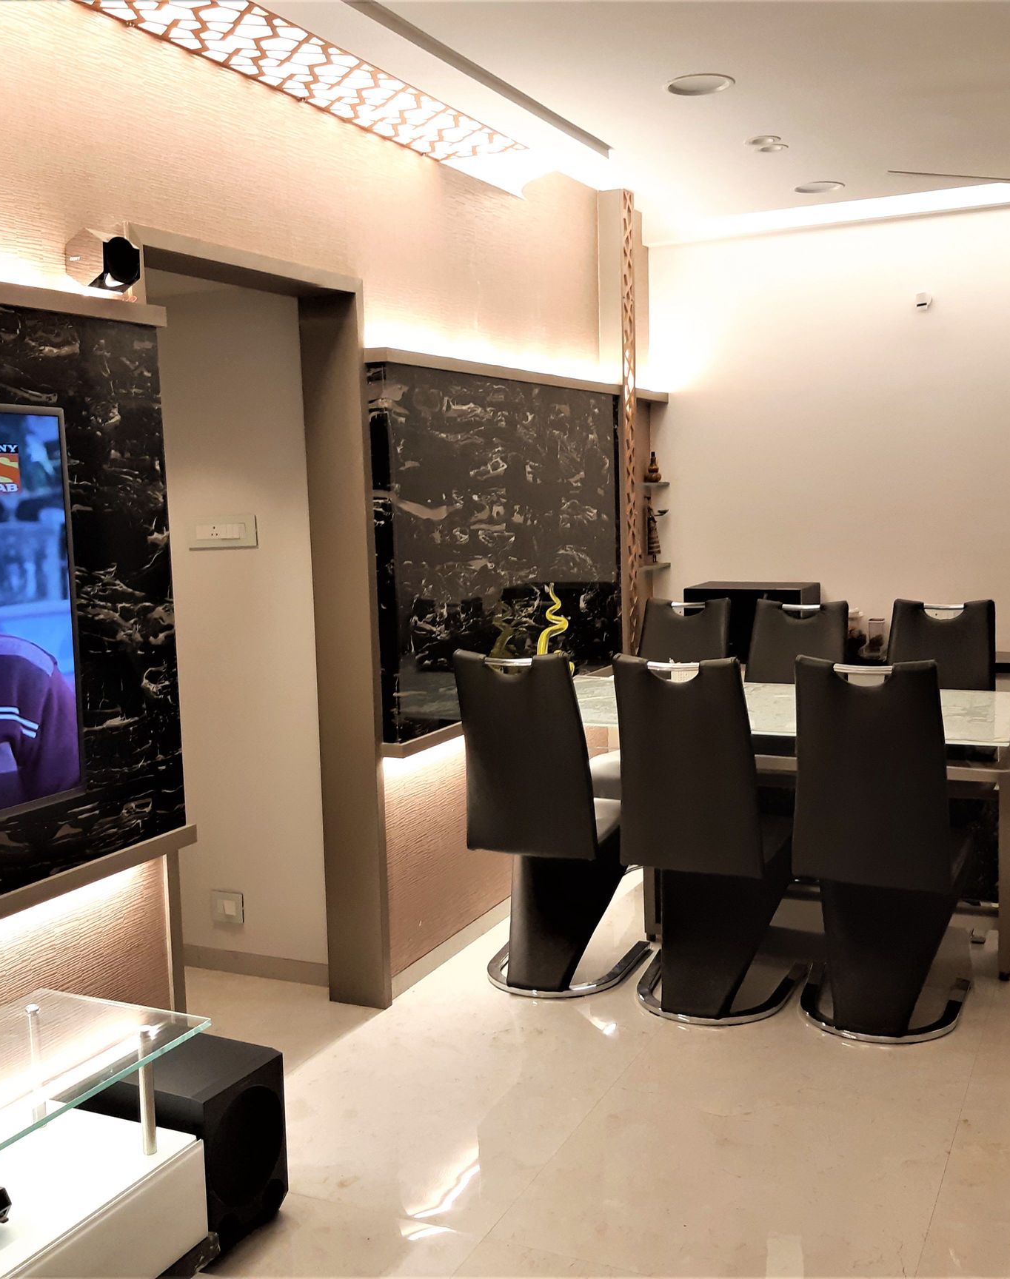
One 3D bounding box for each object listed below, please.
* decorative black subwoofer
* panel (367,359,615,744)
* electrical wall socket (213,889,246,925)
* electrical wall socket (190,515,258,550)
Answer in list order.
[{"bbox_3d":[-0.659,1.036,2.634,0.345,0.352,0.240,2,8,28],"label":"decorative black subwoofer"},{"bbox_3d":[0.067,-0.349,4.463,0.055,1.075,1.870,1,7,26],"label":"panel"},{"bbox_3d":[-0.870,0.841,4.029,0.120,0.100,0.015,1,7,26],"label":"electrical wall socket"},{"bbox_3d":[-0.850,-0.324,3.865,0.252,0.099,0.015,1,7,26],"label":"electrical wall socket"}]

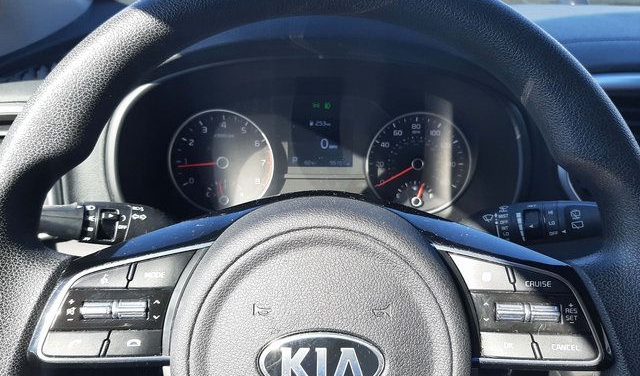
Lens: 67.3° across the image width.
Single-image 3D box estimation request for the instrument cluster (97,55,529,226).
[{"bbox_3d":[-0.003,-0.039,0.450,0.365,0.150,0.080,0,0,0],"label":"instrument cluster"}]

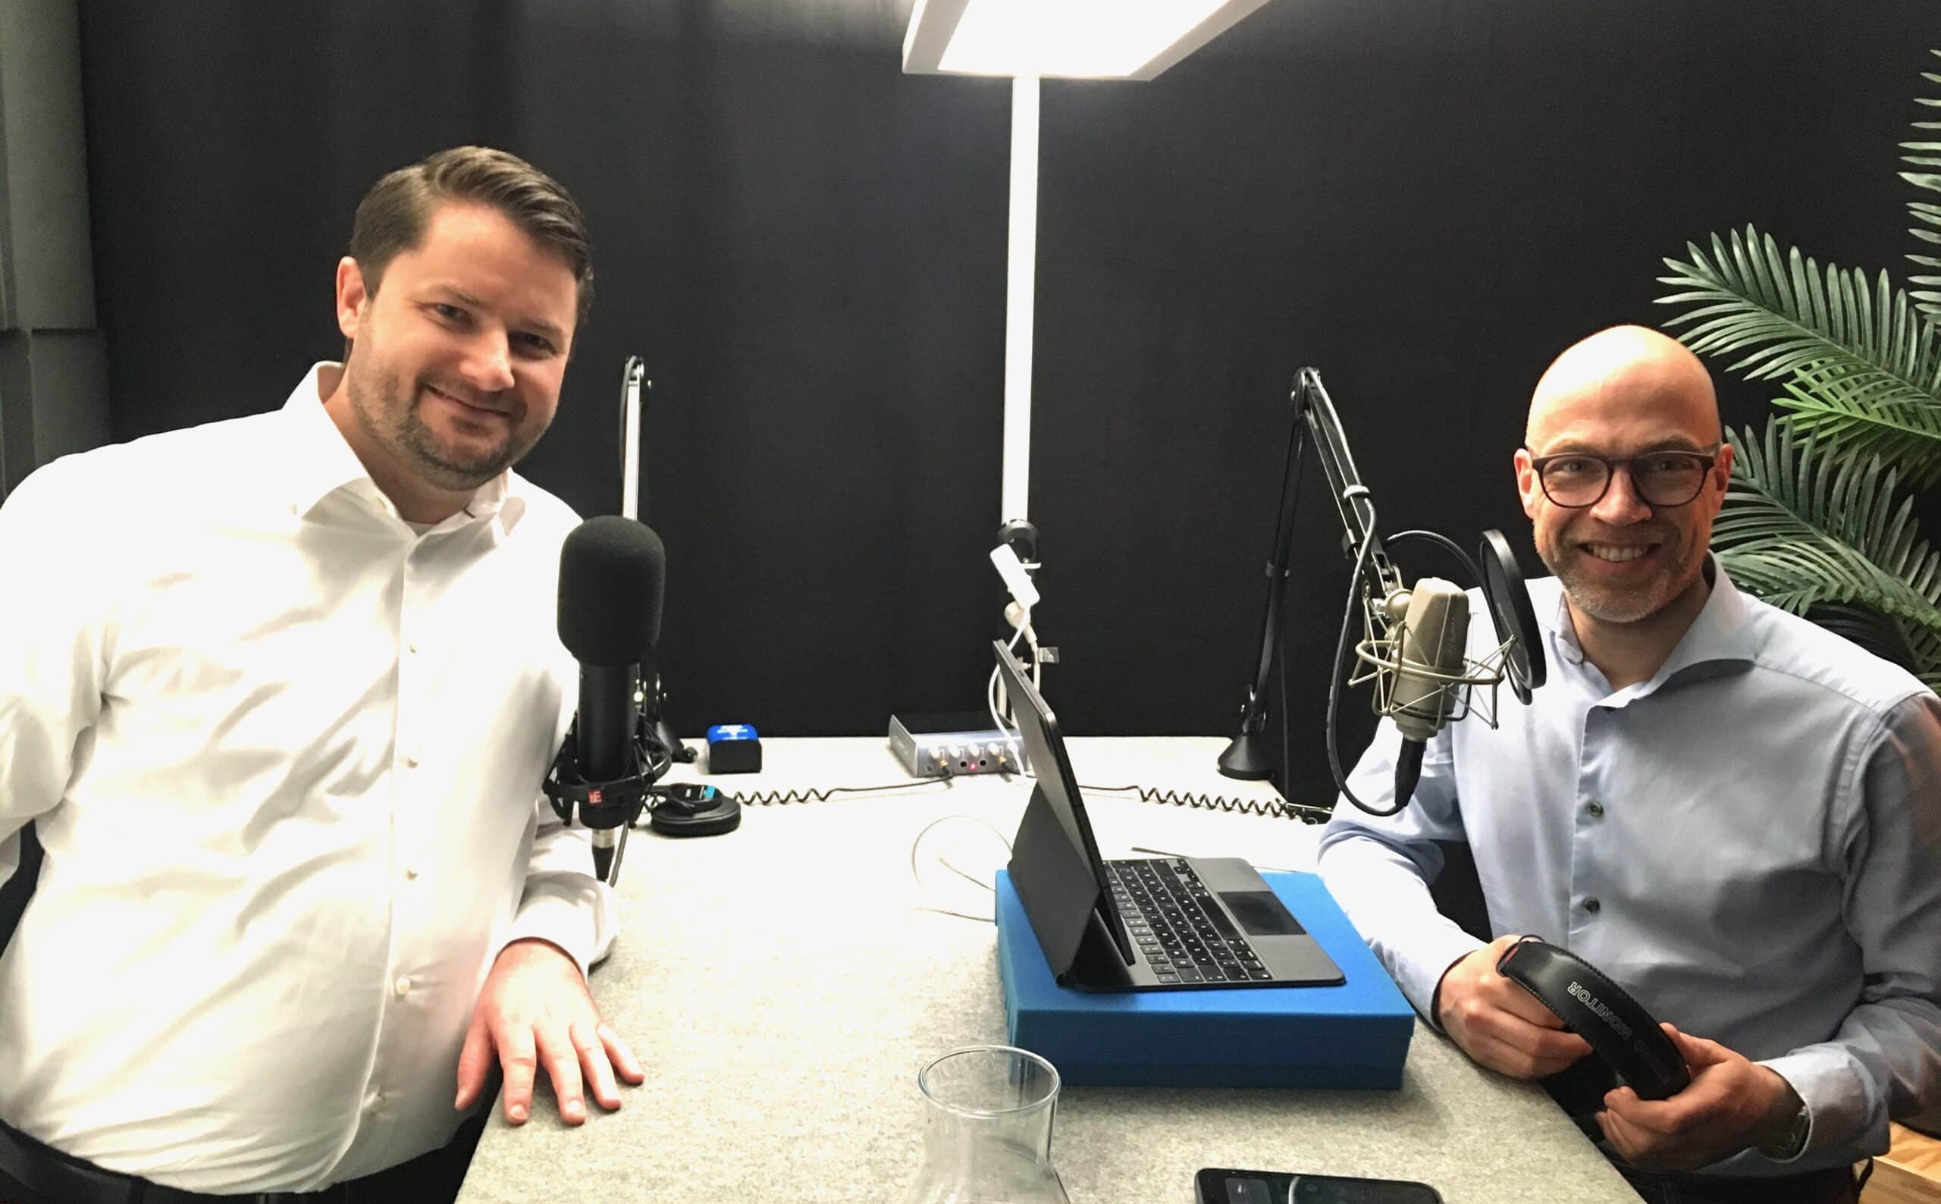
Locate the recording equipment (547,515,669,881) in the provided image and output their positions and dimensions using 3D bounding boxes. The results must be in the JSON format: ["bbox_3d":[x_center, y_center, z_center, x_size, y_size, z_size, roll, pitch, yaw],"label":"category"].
[{"bbox_3d":[-0.321,0.086,1.445,0.106,0.313,0.112,4,12,-1],"label":"recording equipment"}]

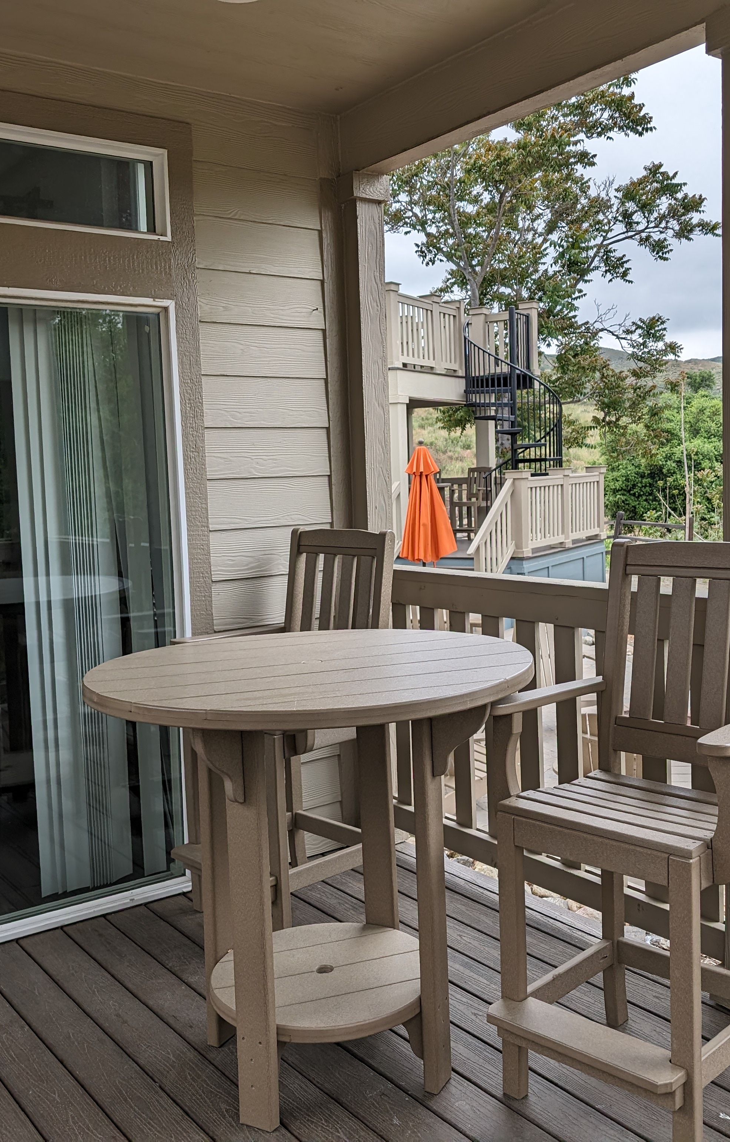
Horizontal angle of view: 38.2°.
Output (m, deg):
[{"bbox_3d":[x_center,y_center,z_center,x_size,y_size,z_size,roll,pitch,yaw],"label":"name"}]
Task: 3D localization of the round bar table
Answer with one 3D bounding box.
[{"bbox_3d":[-0.114,0.712,2.542,1.045,0.997,1.045,-2,5,0],"label":"round bar table"}]

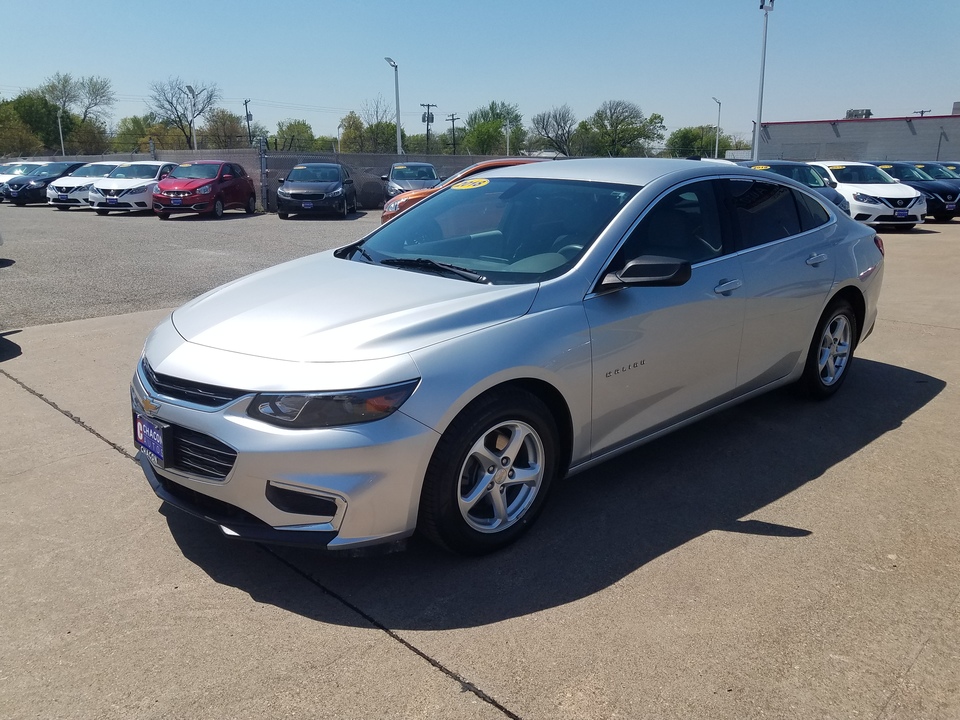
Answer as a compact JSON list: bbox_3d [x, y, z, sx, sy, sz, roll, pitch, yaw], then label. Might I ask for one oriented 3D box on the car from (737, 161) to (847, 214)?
[{"bbox_3d":[5.898,-3.281,14.704,1.770,1.480,4.620,2,15,6],"label":"car"}]

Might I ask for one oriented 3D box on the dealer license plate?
[{"bbox_3d":[-1.250,0.299,2.753,0.035,0.165,0.310,-9,17,-40],"label":"dealer license plate"}]

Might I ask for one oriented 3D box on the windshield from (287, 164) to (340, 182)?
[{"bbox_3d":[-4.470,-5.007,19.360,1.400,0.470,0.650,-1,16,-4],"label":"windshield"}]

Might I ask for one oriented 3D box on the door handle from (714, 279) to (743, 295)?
[{"bbox_3d":[1.185,-0.349,3.439,0.220,0.055,0.050,-13,20,-40],"label":"door handle"}]

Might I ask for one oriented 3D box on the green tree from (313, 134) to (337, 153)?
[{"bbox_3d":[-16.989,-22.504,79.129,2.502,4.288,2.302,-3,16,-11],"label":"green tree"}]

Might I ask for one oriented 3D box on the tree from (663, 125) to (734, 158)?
[{"bbox_3d":[20.913,-20.071,69.234,6.666,4.835,5.666,4,16,16],"label":"tree"}]

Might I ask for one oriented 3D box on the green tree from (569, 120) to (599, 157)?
[{"bbox_3d":[10.136,-20.745,71.084,3.661,5.446,3.661,1,15,8],"label":"green tree"}]

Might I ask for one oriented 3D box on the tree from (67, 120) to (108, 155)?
[{"bbox_3d":[-25.791,-13.550,48.037,2.758,4.571,2.758,-8,17,-26],"label":"tree"}]

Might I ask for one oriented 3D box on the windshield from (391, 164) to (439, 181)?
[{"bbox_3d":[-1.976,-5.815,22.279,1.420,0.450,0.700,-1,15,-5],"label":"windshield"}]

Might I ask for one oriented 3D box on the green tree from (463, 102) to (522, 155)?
[{"bbox_3d":[1.750,-27.042,87.984,7.288,8.722,6.924,0,15,0],"label":"green tree"}]

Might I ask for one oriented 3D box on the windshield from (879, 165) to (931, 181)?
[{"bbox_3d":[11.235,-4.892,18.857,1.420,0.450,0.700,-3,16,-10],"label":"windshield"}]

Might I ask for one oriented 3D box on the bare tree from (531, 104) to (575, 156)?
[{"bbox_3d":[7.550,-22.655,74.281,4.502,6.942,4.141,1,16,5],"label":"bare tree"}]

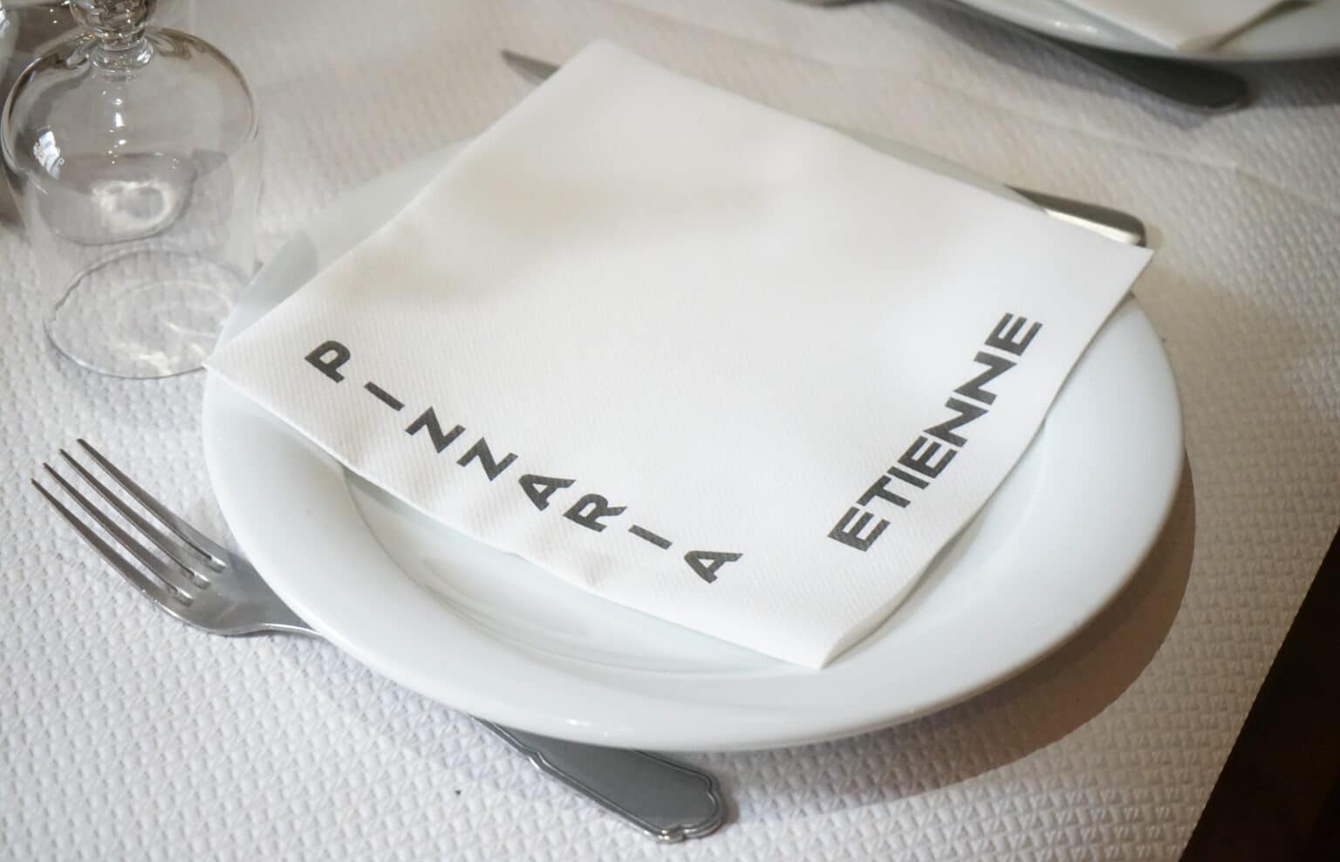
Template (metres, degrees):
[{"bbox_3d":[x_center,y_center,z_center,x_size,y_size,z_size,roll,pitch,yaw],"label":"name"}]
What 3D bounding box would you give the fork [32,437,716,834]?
[{"bbox_3d":[-0.076,0.052,0.651,0.203,0.024,0.026,21,45,22],"label":"fork"}]

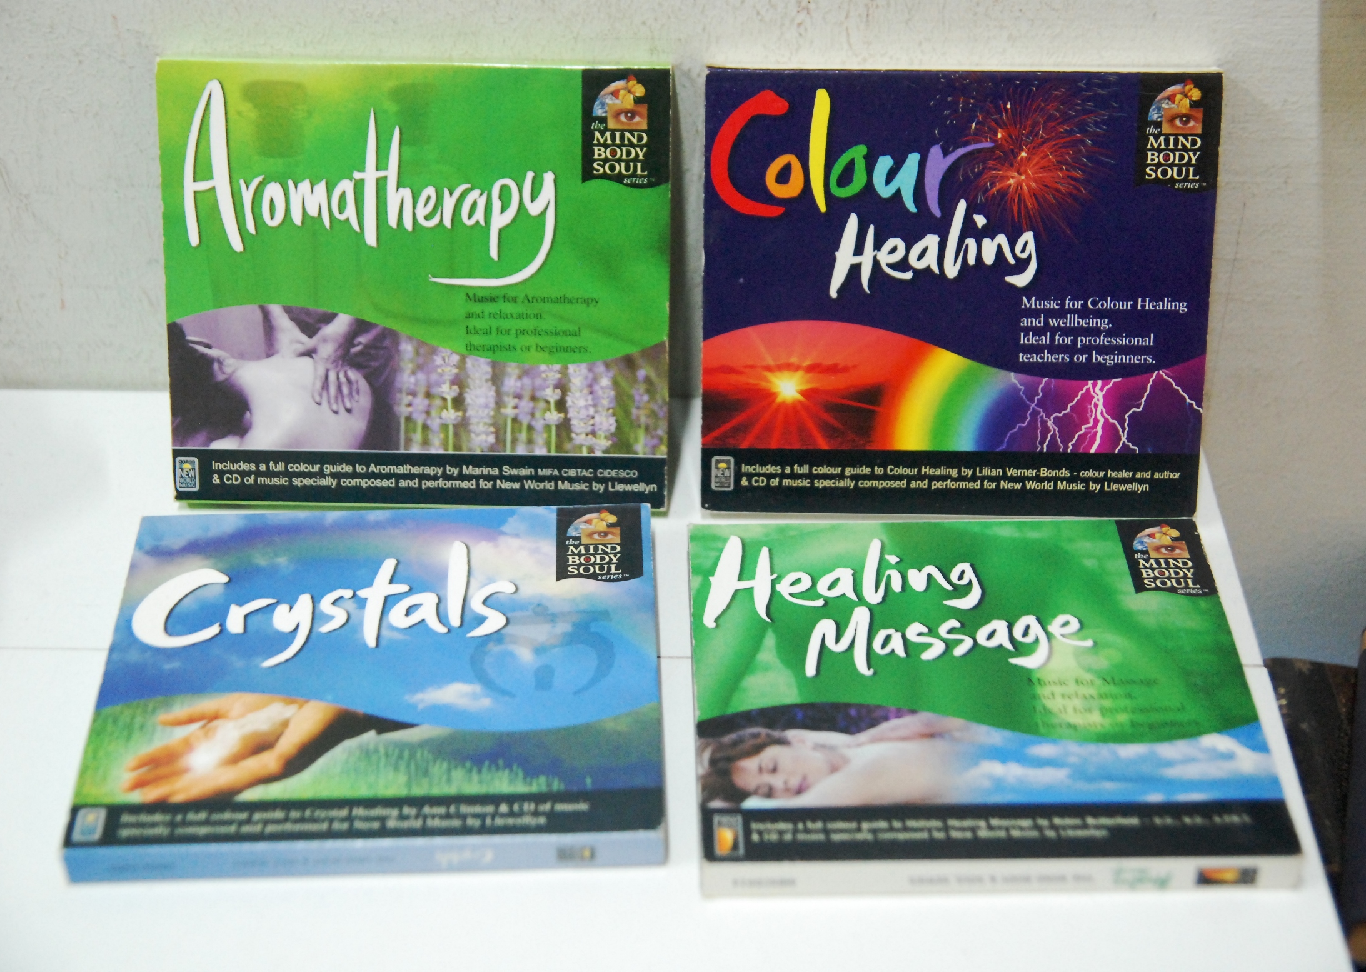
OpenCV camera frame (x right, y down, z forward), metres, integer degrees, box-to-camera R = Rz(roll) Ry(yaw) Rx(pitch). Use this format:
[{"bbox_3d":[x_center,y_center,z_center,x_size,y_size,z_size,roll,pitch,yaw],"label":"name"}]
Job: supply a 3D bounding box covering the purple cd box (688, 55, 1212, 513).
[{"bbox_3d":[0.077,-0.055,0.656,0.142,0.126,0.012,1,14,2],"label":"purple cd box"}]

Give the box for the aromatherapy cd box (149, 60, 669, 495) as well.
[{"bbox_3d":[-0.075,-0.057,0.657,0.142,0.126,0.012,1,14,1],"label":"aromatherapy cd box"}]

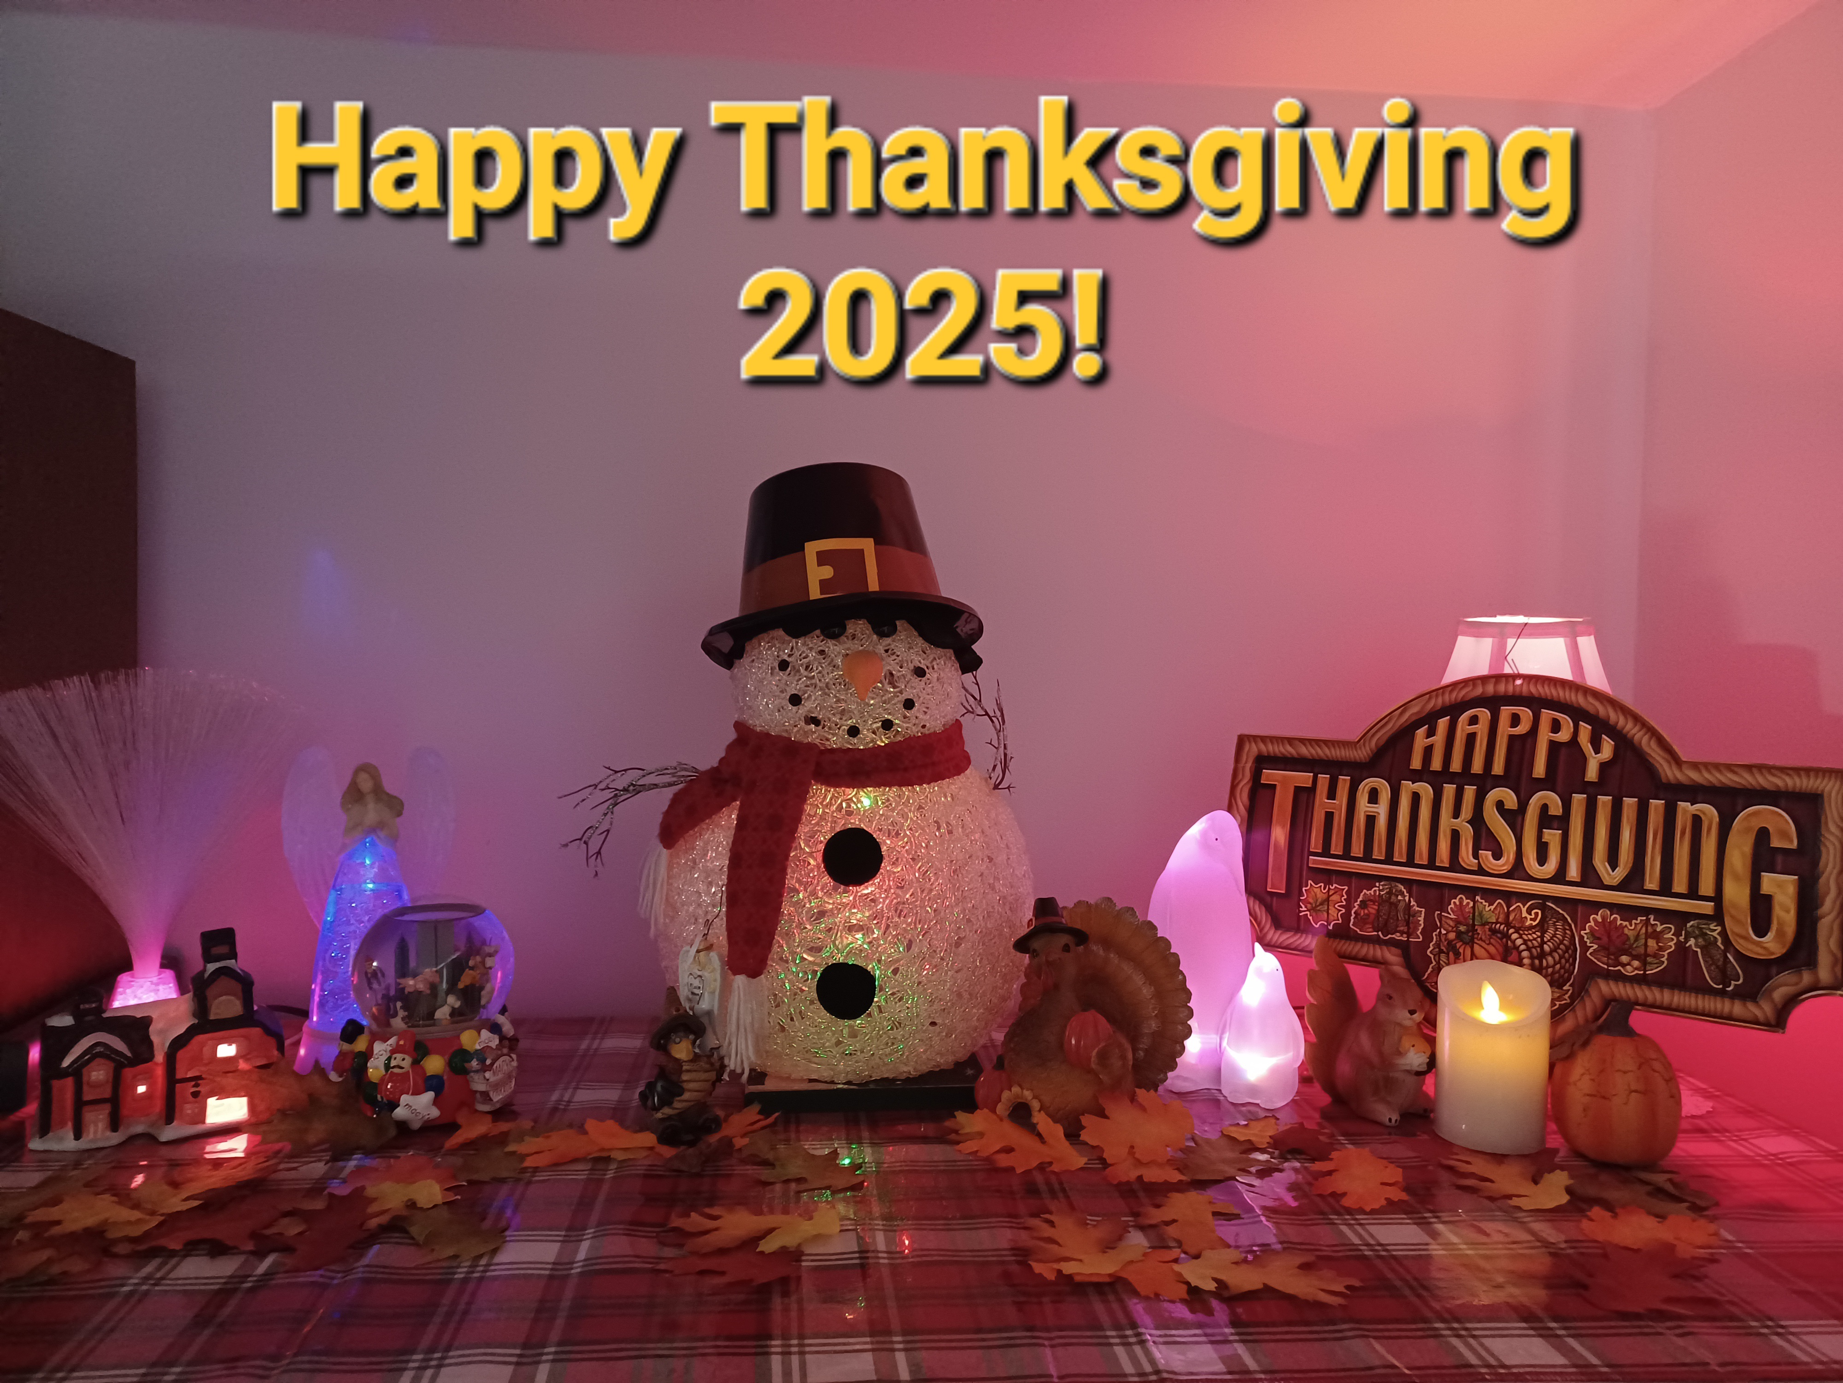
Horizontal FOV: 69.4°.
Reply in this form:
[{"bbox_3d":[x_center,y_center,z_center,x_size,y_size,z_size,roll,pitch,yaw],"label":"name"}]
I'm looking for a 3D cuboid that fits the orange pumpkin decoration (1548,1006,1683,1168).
[{"bbox_3d":[0.509,0.284,0.978,0.088,0.113,0.086,2,2,27],"label":"orange pumpkin decoration"}]

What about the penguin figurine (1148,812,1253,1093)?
[{"bbox_3d":[0.242,0.220,1.145,0.085,0.228,0.080,3,3,42],"label":"penguin figurine"}]

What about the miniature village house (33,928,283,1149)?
[{"bbox_3d":[-0.583,0.255,1.032,0.162,0.142,0.108,0,3,-27],"label":"miniature village house"}]

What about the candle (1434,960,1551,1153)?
[{"bbox_3d":[0.441,0.281,1.028,0.080,0.122,0.080,1,2,0],"label":"candle"}]

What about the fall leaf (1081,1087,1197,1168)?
[{"bbox_3d":[0.160,0.320,0.982,0.084,0.014,0.082,1,21,0],"label":"fall leaf"}]

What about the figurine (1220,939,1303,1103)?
[{"bbox_3d":[0.280,0.271,1.090,0.066,0.126,0.060,2,2,33],"label":"figurine"}]

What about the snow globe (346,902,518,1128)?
[{"bbox_3d":[-0.384,0.247,1.052,0.128,0.159,0.126,0,2,-12],"label":"snow globe"}]

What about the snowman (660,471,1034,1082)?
[{"bbox_3d":[-0.060,0.067,1.104,0.310,0.507,0.300,1,2,-6],"label":"snowman"}]

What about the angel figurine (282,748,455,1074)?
[{"bbox_3d":[-0.476,0.190,1.147,0.140,0.265,0.118,0,2,-14],"label":"angel figurine"}]

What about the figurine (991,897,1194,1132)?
[{"bbox_3d":[0.131,0.250,1.050,0.146,0.166,0.120,3,3,43],"label":"figurine"}]

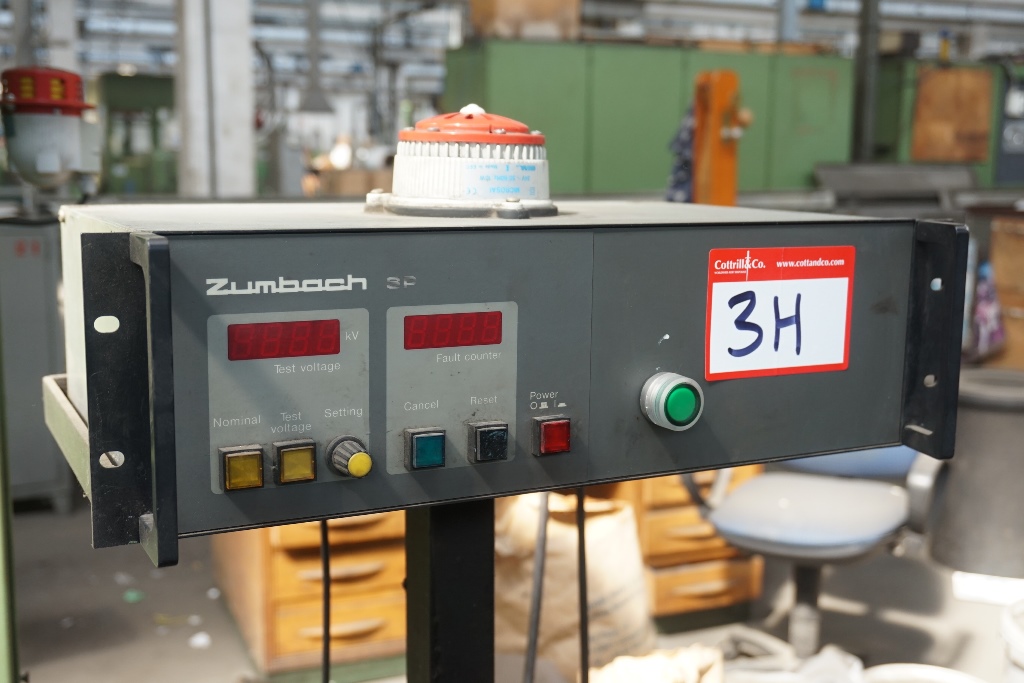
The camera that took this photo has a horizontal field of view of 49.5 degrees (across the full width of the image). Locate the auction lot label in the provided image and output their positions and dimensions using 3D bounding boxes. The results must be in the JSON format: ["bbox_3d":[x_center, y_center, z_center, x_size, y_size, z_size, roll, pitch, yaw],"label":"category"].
[{"bbox_3d":[0.149,-0.016,0.609,0.100,0.071,0.001,-4,10,-26],"label":"auction lot label"}]

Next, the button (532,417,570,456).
[{"bbox_3d":[0.020,0.047,0.552,0.018,0.018,0.009,-4,10,-26],"label":"button"}]

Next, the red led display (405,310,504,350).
[{"bbox_3d":[-0.027,-0.005,0.525,0.050,0.016,0.004,-4,10,-26],"label":"red led display"}]

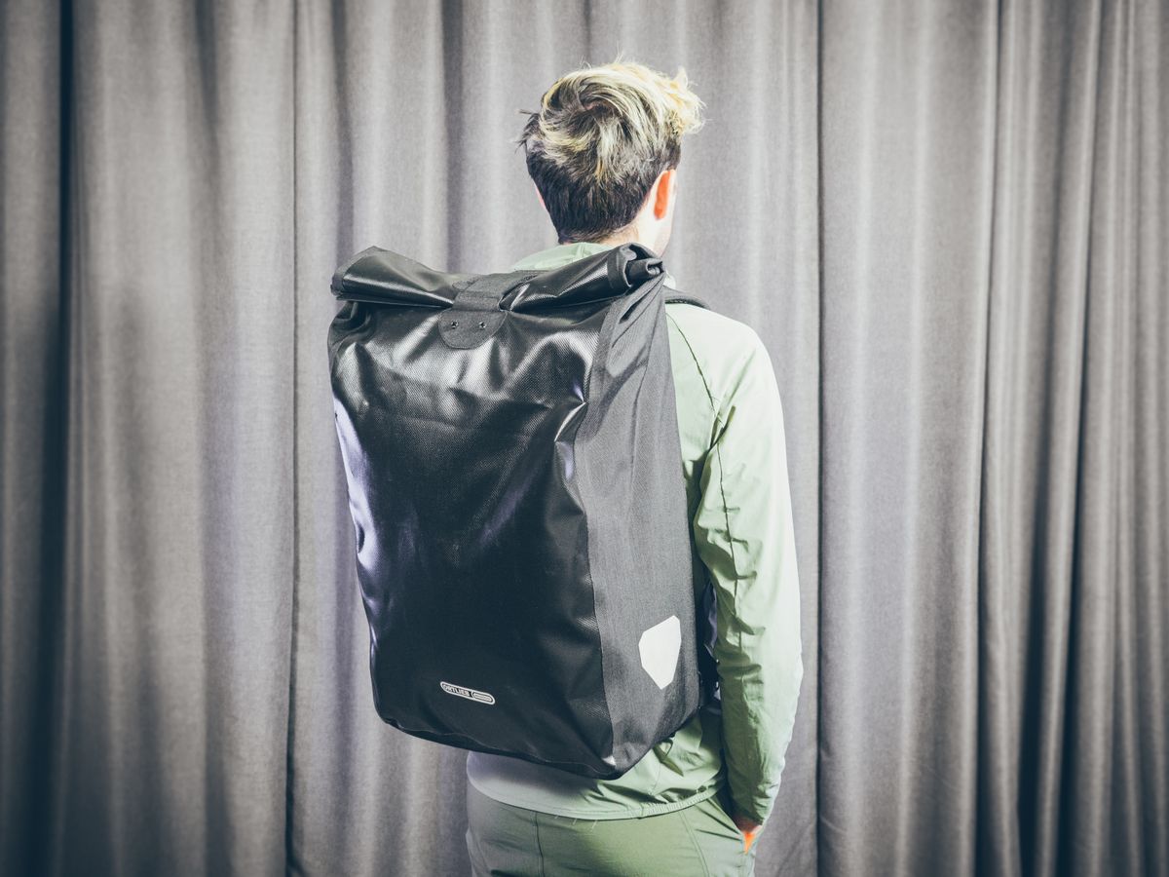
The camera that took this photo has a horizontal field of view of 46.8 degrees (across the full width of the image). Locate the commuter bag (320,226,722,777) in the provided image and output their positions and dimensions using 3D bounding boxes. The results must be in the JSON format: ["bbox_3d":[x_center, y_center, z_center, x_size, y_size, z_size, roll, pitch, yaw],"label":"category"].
[{"bbox_3d":[-0.072,0.060,1.460,0.340,0.520,0.210,0,5,34],"label":"commuter bag"}]

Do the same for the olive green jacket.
[{"bbox_3d":[0.030,0.100,1.650,0.490,0.690,0.280,0,0,32],"label":"olive green jacket"}]

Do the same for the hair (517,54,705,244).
[{"bbox_3d":[0.027,-0.352,1.680,0.178,0.225,0.215,0,0,27],"label":"hair"}]

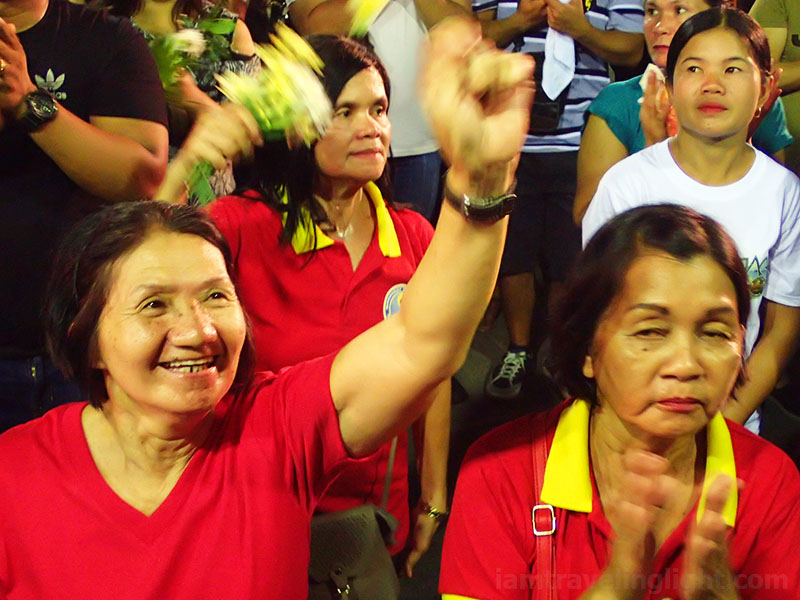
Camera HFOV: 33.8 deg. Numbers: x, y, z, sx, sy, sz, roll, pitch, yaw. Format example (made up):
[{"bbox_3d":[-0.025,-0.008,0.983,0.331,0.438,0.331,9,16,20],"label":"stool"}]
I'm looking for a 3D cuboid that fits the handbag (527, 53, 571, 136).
[{"bbox_3d":[0.408,-0.586,3.720,0.180,0.235,0.080,3,24,7],"label":"handbag"}]

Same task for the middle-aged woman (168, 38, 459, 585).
[{"bbox_3d":[-0.140,0.324,2.201,0.490,1.530,0.340,-12,27,-25],"label":"middle-aged woman"}]

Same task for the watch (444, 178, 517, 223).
[{"bbox_3d":[0.072,-0.088,1.131,0.058,0.028,0.052,7,35,3],"label":"watch"}]

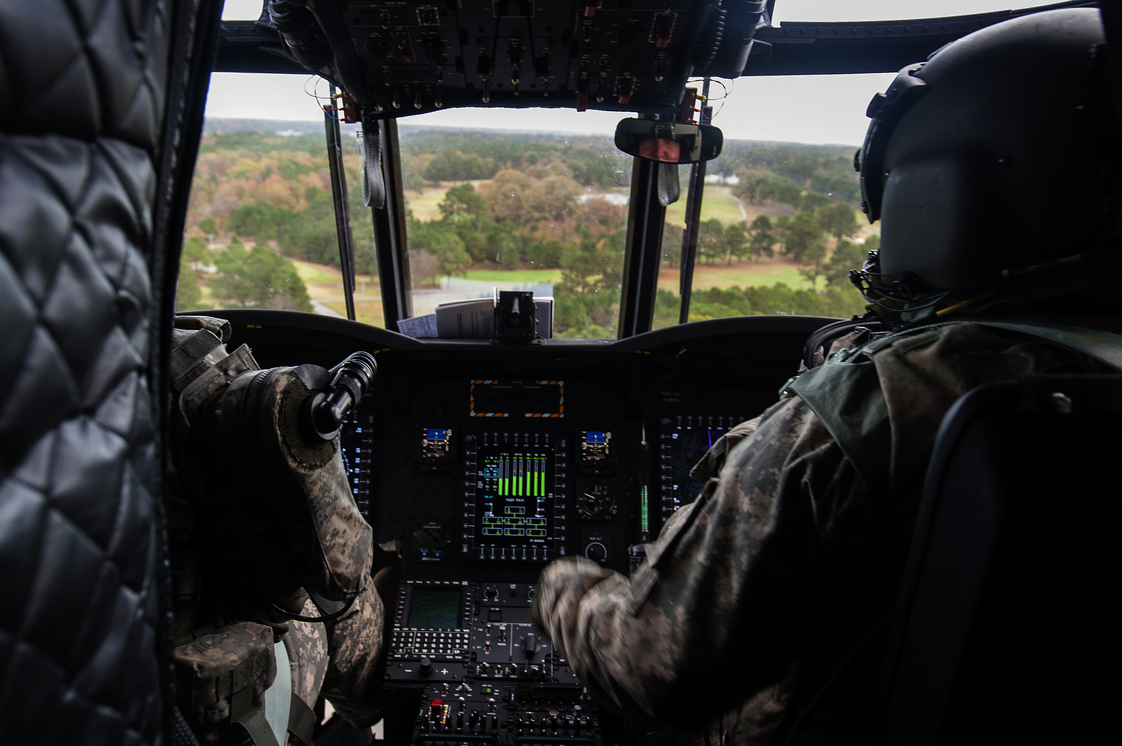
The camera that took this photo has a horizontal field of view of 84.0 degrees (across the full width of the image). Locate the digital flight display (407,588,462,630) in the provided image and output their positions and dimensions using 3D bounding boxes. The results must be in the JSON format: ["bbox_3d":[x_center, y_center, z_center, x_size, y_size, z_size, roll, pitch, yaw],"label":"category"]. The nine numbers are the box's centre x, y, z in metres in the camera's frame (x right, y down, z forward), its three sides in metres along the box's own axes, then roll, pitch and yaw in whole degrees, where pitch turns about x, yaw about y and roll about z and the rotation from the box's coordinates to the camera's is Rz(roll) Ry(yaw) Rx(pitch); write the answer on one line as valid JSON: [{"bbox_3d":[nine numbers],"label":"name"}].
[{"bbox_3d":[-0.236,0.443,1.172,0.094,0.020,0.069,1,63,1],"label":"digital flight display"}]

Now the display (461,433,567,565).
[{"bbox_3d":[-0.089,0.237,1.207,0.201,0.248,0.030,1,-5,1],"label":"display"}]

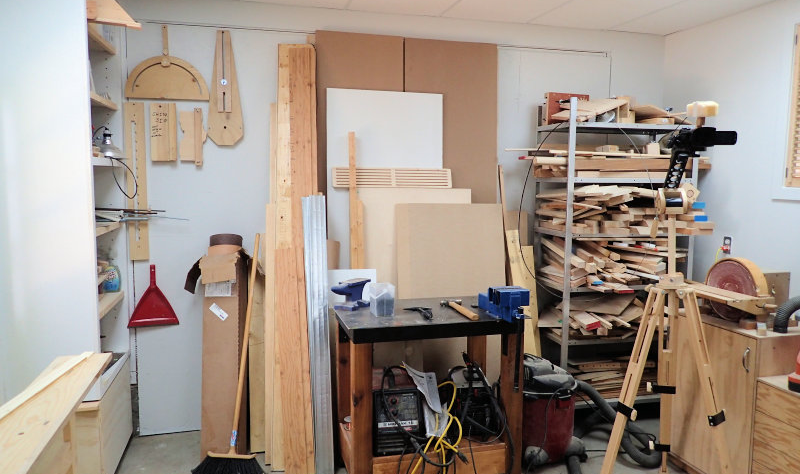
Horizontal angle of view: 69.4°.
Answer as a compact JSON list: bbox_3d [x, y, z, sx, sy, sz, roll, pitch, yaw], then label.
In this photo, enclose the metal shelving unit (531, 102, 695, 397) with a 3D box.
[{"bbox_3d":[1.381,0.164,3.757,0.925,2.020,0.390,-1,6,-15],"label":"metal shelving unit"}]

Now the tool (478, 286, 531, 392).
[{"bbox_3d":[0.504,0.472,2.836,0.160,0.470,0.370,-1,6,-15],"label":"tool"}]

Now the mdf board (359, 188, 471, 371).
[{"bbox_3d":[0.093,0.441,3.640,0.770,1.490,0.018,-1,0,-15],"label":"mdf board"}]

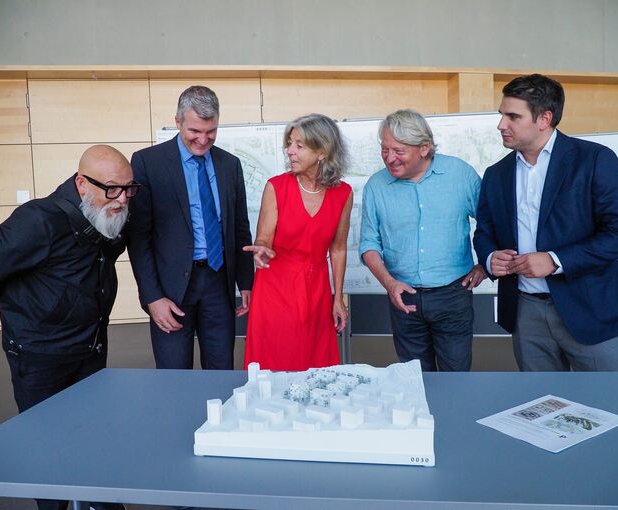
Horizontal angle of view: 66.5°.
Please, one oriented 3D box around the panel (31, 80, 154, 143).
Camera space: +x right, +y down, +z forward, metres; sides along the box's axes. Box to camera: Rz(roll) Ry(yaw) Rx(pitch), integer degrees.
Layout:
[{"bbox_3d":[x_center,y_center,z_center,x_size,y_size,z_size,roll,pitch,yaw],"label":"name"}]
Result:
[{"bbox_3d":[-2.923,-1.920,6.338,1.561,0.839,0.040,-2,3,-6],"label":"panel"}]

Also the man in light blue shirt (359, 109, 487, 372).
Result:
[{"bbox_3d":[0.459,0.257,1.859,0.550,1.710,0.480,-1,3,15],"label":"man in light blue shirt"}]

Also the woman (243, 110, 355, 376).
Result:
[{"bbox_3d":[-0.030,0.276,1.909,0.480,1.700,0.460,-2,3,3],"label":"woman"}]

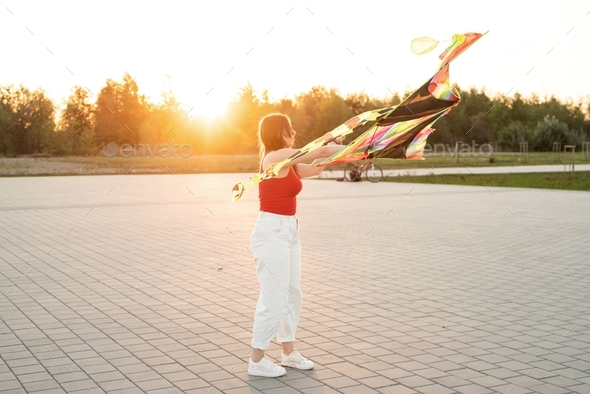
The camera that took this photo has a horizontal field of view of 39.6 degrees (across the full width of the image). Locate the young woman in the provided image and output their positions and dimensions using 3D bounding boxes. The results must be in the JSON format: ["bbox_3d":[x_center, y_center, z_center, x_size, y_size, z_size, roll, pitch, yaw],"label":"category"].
[{"bbox_3d":[0.035,0.287,5.180,0.630,1.635,0.470,1,3,15],"label":"young woman"}]

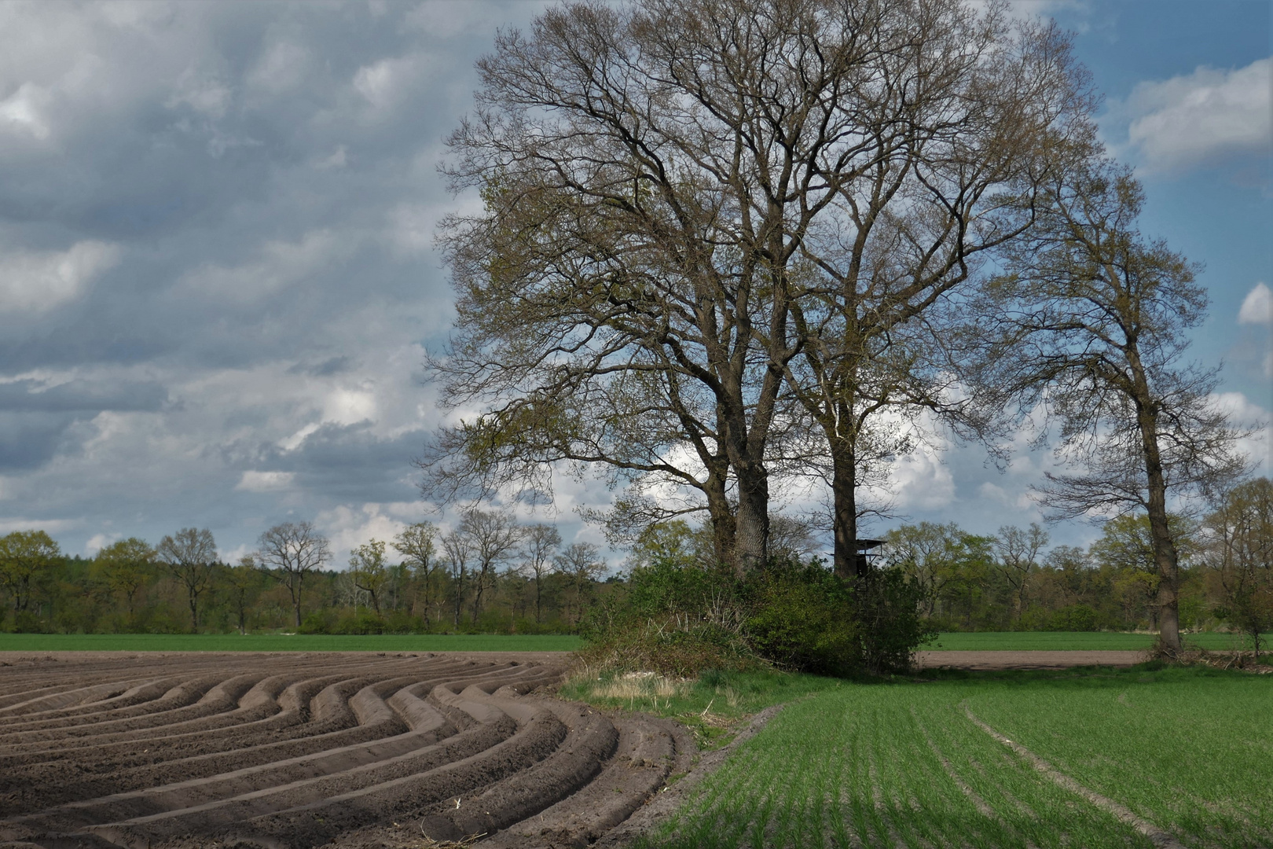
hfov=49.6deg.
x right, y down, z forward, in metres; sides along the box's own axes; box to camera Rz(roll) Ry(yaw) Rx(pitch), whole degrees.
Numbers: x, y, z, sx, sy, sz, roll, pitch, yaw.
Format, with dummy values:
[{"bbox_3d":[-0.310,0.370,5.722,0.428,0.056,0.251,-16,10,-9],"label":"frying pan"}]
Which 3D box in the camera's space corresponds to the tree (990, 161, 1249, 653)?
[{"bbox_3d":[20.600,-0.900,58.700,11.000,21.200,10.300,0,-8,0],"label":"tree"}]

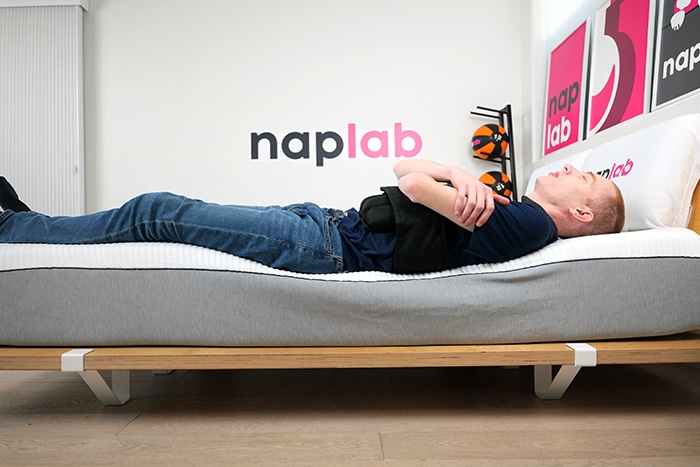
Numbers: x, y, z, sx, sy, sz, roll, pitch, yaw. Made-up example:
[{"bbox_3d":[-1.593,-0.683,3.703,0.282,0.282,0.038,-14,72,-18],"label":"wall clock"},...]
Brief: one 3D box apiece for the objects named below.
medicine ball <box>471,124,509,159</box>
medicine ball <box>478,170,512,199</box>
[{"bbox_3d":[0.932,-0.605,3.090,0.233,0.233,0.233,0,-1,0],"label":"medicine ball"},{"bbox_3d":[0.957,-0.292,3.090,0.233,0.233,0.233,0,-1,0],"label":"medicine ball"}]

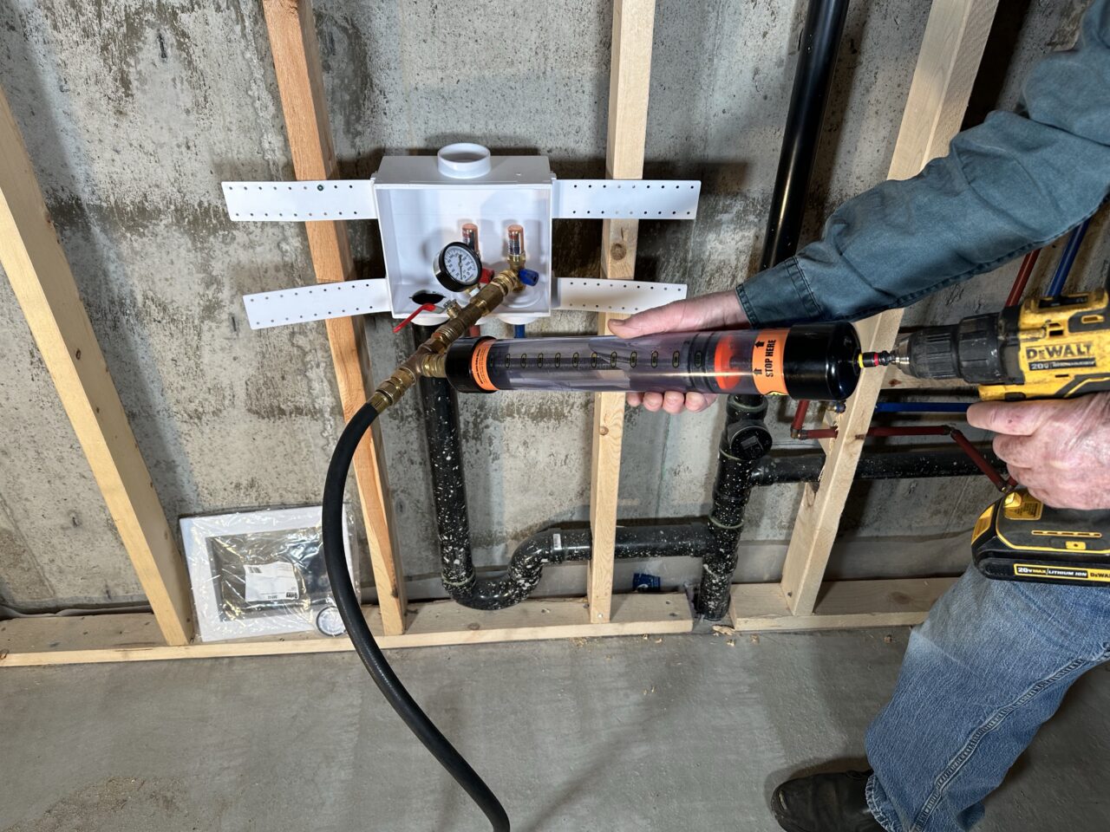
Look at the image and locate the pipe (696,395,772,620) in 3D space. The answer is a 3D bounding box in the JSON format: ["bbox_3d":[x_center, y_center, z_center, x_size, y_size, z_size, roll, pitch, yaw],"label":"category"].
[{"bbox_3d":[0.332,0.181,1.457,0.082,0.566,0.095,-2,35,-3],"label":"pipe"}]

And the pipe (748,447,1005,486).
[{"bbox_3d":[0.613,0.098,1.446,0.512,0.053,0.053,-2,35,-3],"label":"pipe"}]

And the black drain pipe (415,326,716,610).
[{"bbox_3d":[0.045,0.116,1.407,0.545,0.654,0.073,-2,35,-3],"label":"black drain pipe"}]

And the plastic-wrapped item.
[{"bbox_3d":[-0.536,0.303,1.482,0.318,0.262,0.032,-5,14,-2],"label":"plastic-wrapped item"}]

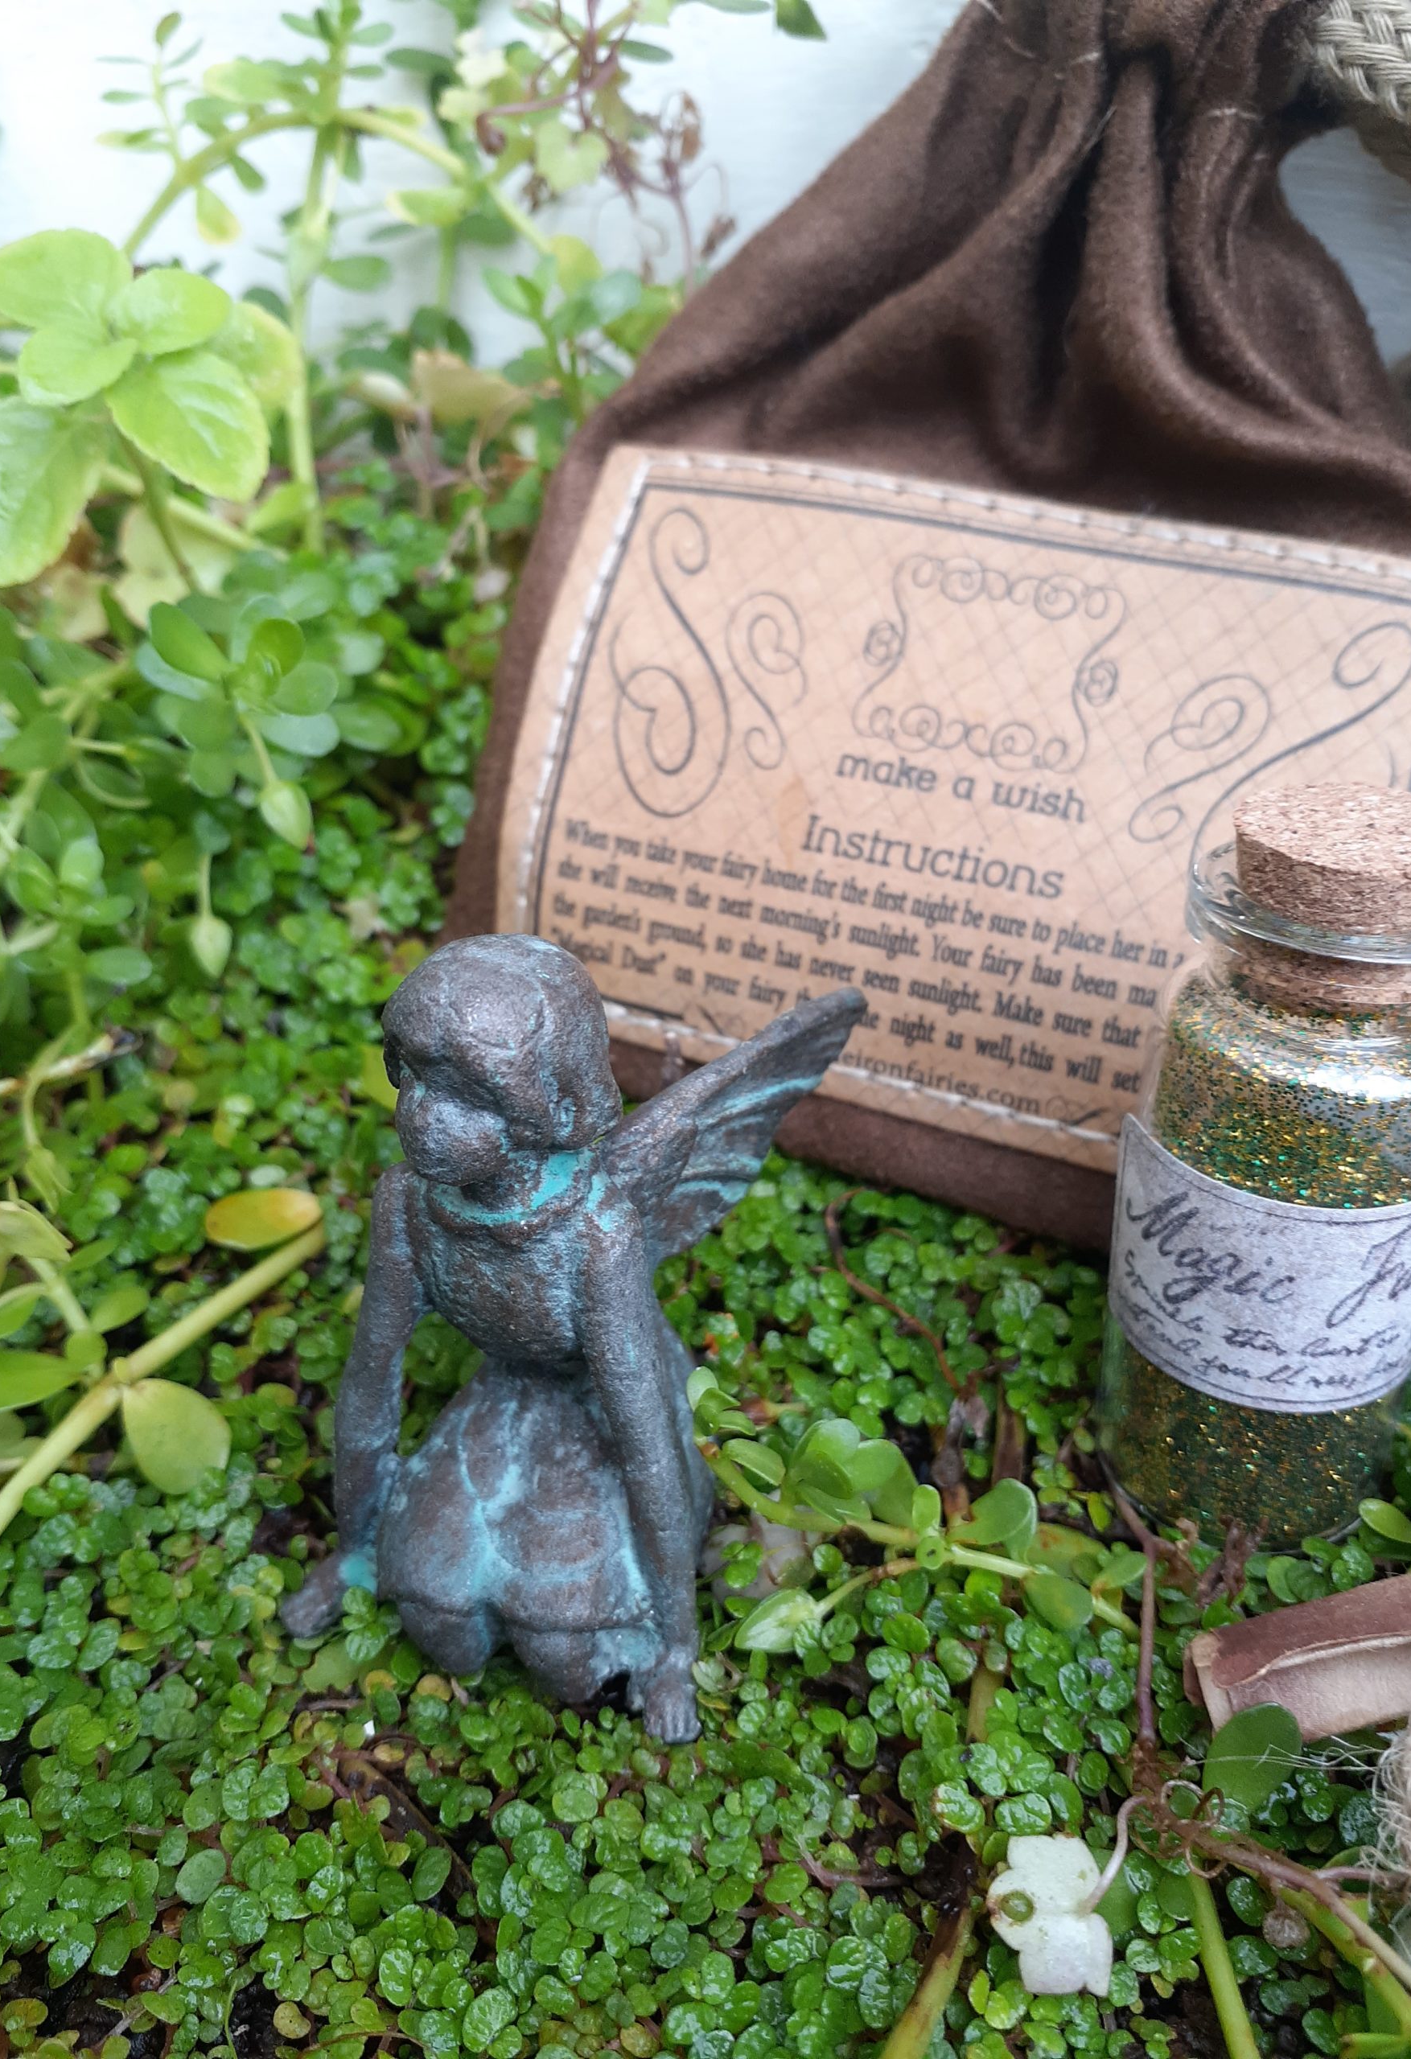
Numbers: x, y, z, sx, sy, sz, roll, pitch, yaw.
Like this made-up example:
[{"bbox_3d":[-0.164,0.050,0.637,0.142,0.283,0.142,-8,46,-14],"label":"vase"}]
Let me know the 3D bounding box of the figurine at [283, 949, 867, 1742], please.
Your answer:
[{"bbox_3d":[-0.013,0.023,0.149,0.043,0.071,0.039,13,30,24],"label":"figurine"}]

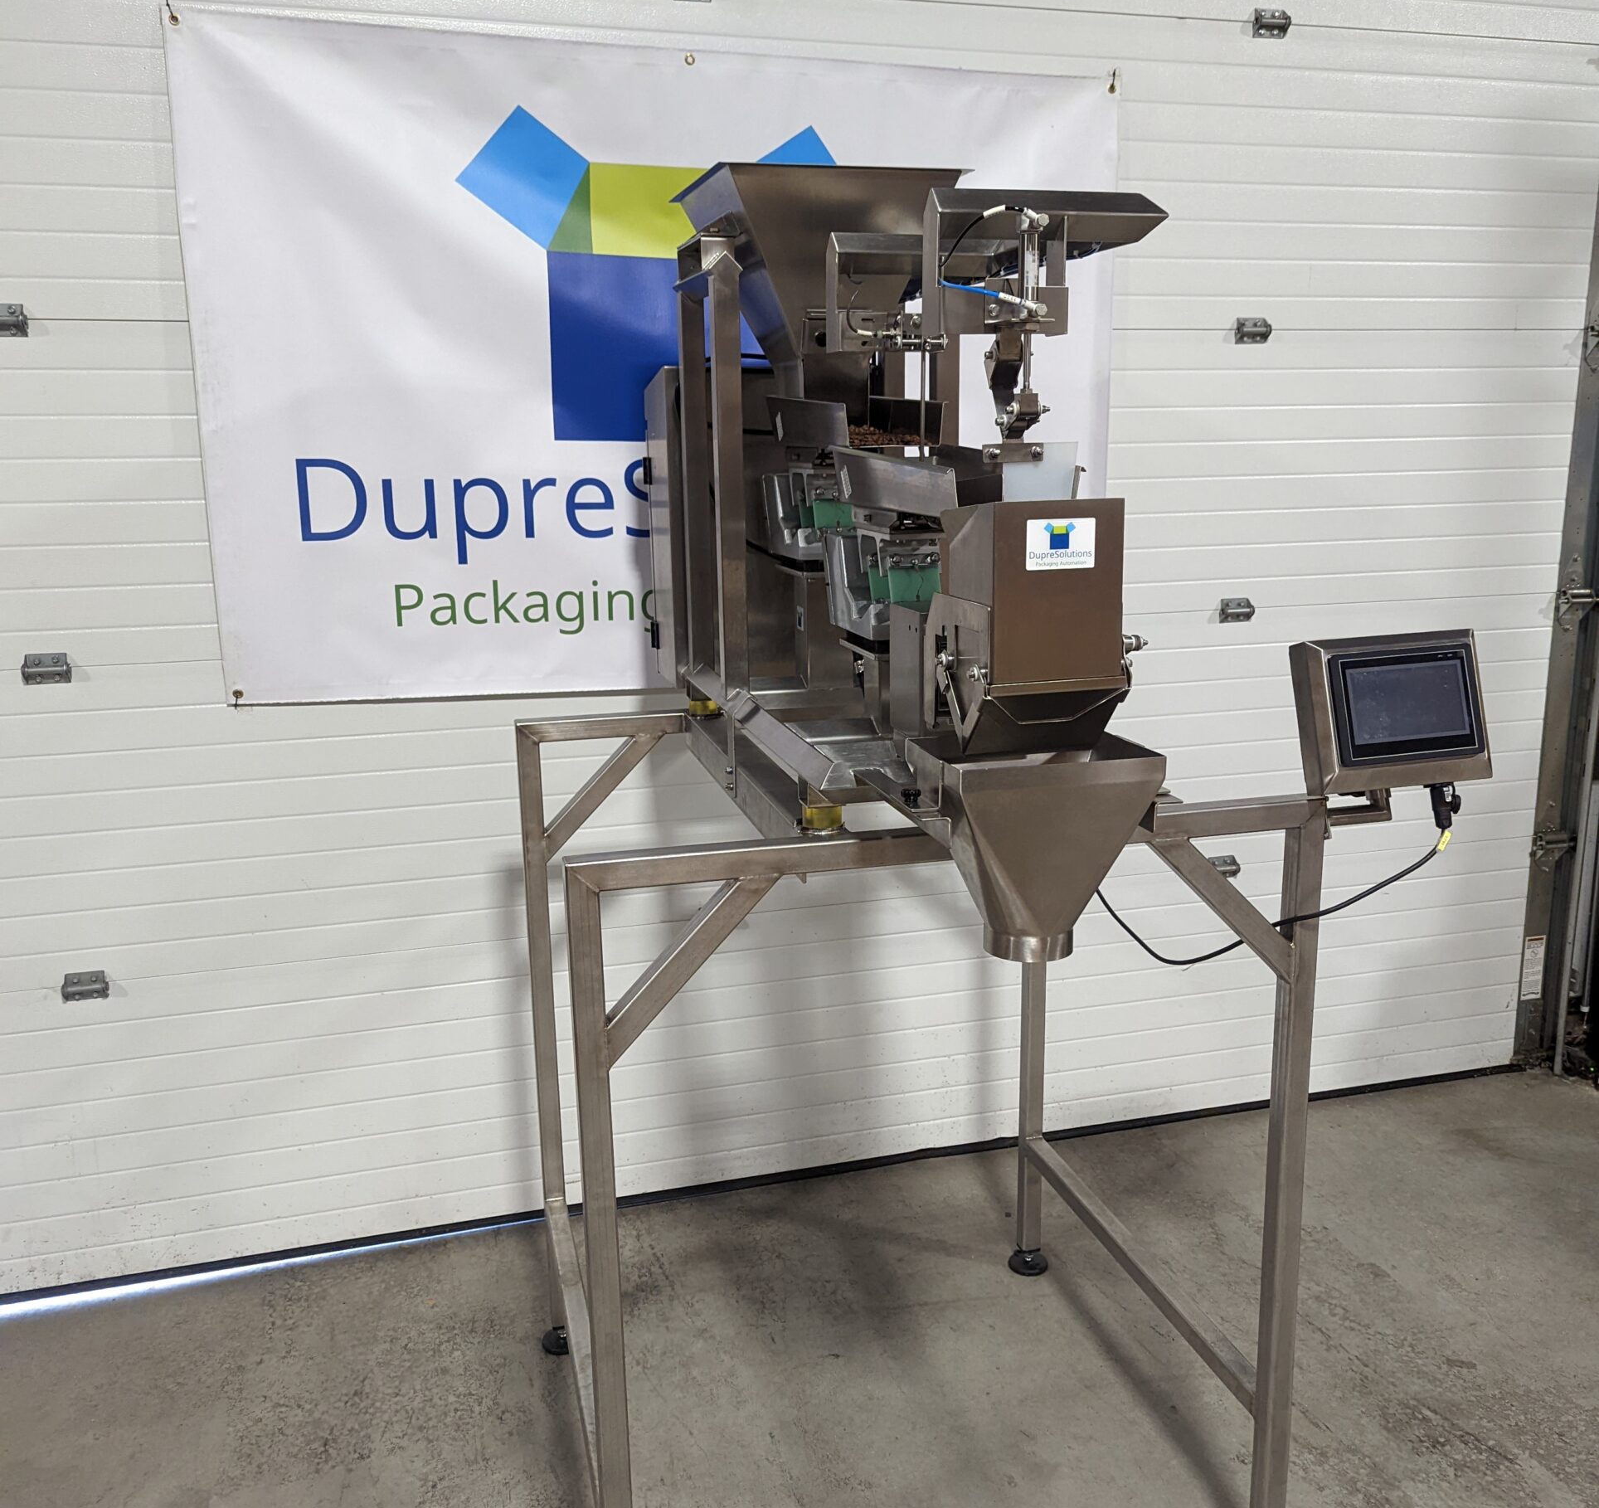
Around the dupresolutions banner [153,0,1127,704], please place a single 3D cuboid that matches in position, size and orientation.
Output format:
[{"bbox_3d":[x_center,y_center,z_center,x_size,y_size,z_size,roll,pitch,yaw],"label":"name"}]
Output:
[{"bbox_3d":[-0.209,-0.728,2.895,1.824,1.219,0.025,-4,13,-15],"label":"dupresolutions banner"}]

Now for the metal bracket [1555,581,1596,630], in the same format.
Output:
[{"bbox_3d":[1.884,-0.358,3.562,0.080,0.116,0.052,-4,13,-15],"label":"metal bracket"}]

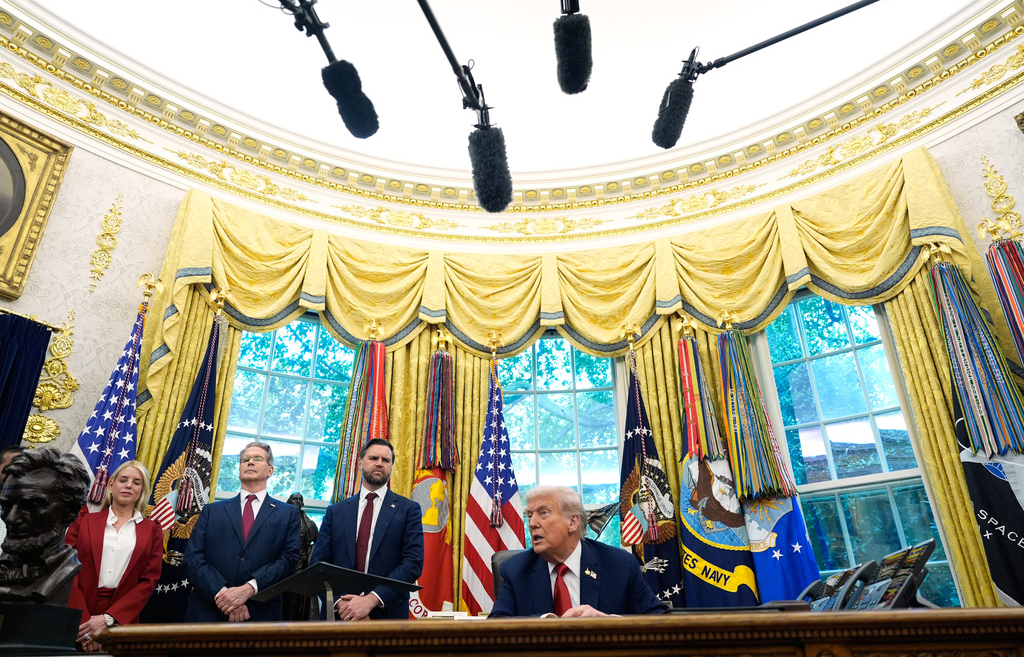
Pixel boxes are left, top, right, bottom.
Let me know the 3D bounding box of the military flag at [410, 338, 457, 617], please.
[{"bbox_3d":[-0.537,1.149,4.587,0.420,2.380,0.300,4,-26,-9],"label":"military flag"}]

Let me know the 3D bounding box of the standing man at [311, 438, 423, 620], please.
[{"bbox_3d":[-0.748,1.488,3.575,0.590,1.910,0.370,1,-25,-5],"label":"standing man"}]

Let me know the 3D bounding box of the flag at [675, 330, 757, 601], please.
[{"bbox_3d":[1.301,1.063,4.410,0.500,2.344,0.320,-8,-26,14],"label":"flag"}]

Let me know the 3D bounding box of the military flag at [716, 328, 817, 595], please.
[{"bbox_3d":[1.595,1.032,4.343,0.480,2.337,0.320,-10,-27,18],"label":"military flag"}]

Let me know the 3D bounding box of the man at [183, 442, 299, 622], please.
[{"bbox_3d":[-1.395,1.476,3.474,0.580,1.860,0.370,7,-26,-15],"label":"man"}]

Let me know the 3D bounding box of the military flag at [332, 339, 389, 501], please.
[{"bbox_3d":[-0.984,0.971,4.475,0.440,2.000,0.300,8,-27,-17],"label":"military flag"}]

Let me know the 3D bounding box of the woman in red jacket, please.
[{"bbox_3d":[-1.958,1.430,3.129,0.470,1.688,0.320,18,-31,-34],"label":"woman in red jacket"}]

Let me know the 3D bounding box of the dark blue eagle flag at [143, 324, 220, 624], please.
[{"bbox_3d":[-1.946,0.870,3.961,0.480,2.100,0.300,16,-30,-31],"label":"dark blue eagle flag"}]

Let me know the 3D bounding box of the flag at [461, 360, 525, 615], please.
[{"bbox_3d":[-0.118,1.180,4.568,0.480,2.100,0.300,1,-26,-3],"label":"flag"}]

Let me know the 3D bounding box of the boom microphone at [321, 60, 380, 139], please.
[{"bbox_3d":[-0.416,-0.590,1.760,0.098,0.098,0.215,-10,-66,18],"label":"boom microphone"}]

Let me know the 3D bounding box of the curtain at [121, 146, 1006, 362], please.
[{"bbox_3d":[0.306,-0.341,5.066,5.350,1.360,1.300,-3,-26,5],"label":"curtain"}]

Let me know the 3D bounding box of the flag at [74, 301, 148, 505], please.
[{"bbox_3d":[-2.227,0.787,3.752,0.480,2.100,0.300,19,-32,-35],"label":"flag"}]

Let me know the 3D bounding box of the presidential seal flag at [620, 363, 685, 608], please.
[{"bbox_3d":[0.893,1.214,4.517,0.460,2.171,0.300,-5,-26,9],"label":"presidential seal flag"}]

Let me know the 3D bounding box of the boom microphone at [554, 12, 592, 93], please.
[{"bbox_3d":[0.175,-0.782,1.941,0.108,0.108,0.220,-1,-70,0],"label":"boom microphone"}]

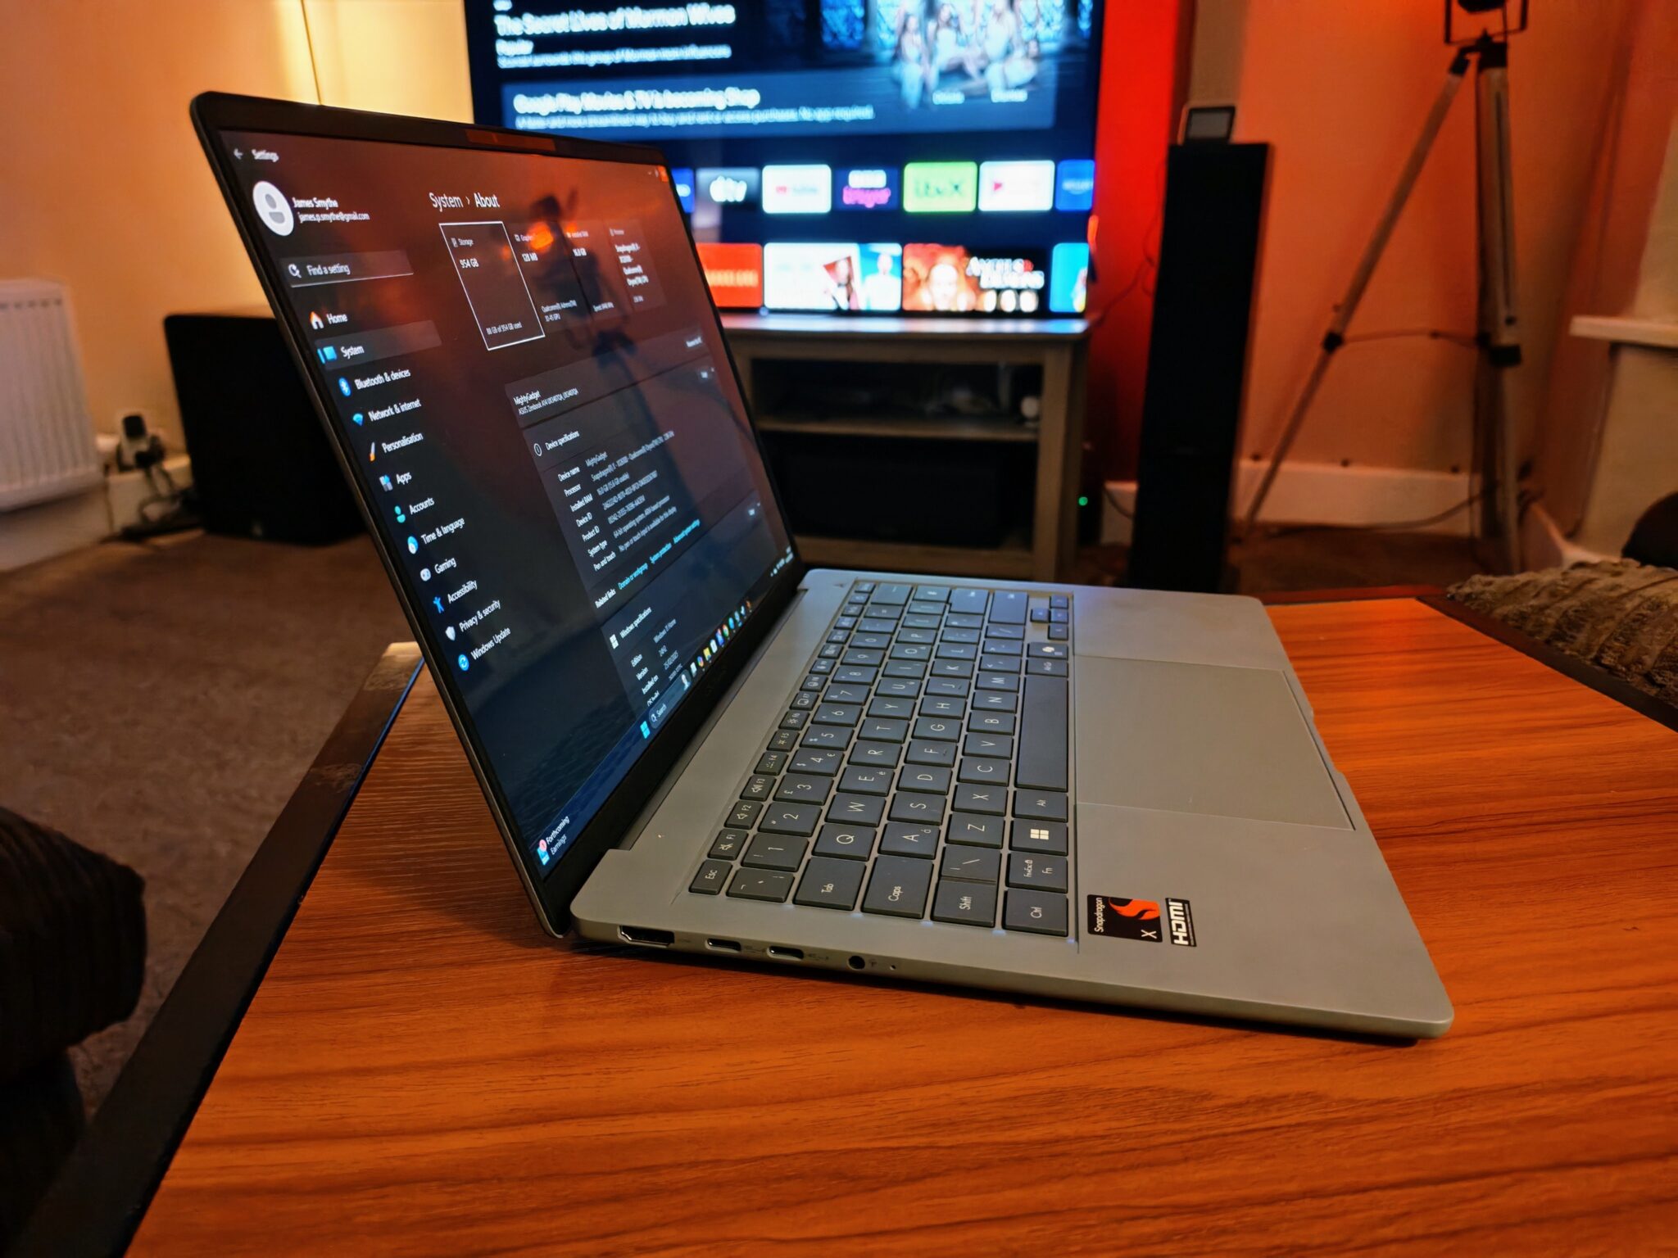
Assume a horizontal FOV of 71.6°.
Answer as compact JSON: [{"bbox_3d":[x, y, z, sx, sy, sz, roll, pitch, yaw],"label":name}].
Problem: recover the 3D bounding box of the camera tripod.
[{"bbox_3d":[1.246,-0.643,2.364,0.600,1.050,0.520,0,20,0],"label":"camera tripod"}]

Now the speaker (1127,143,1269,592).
[{"bbox_3d":[0.697,-0.490,2.268,0.178,0.840,0.270,5,21,15],"label":"speaker"}]

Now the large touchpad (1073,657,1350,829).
[{"bbox_3d":[0.123,0.036,0.407,0.080,0.003,0.125,4,21,10],"label":"large touchpad"}]

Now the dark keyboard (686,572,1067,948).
[{"bbox_3d":[0.034,0.028,0.427,0.102,0.004,0.274,4,21,10],"label":"dark keyboard"}]

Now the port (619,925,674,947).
[{"bbox_3d":[-0.048,0.077,0.298,0.015,0.005,0.009,4,21,10],"label":"port"}]

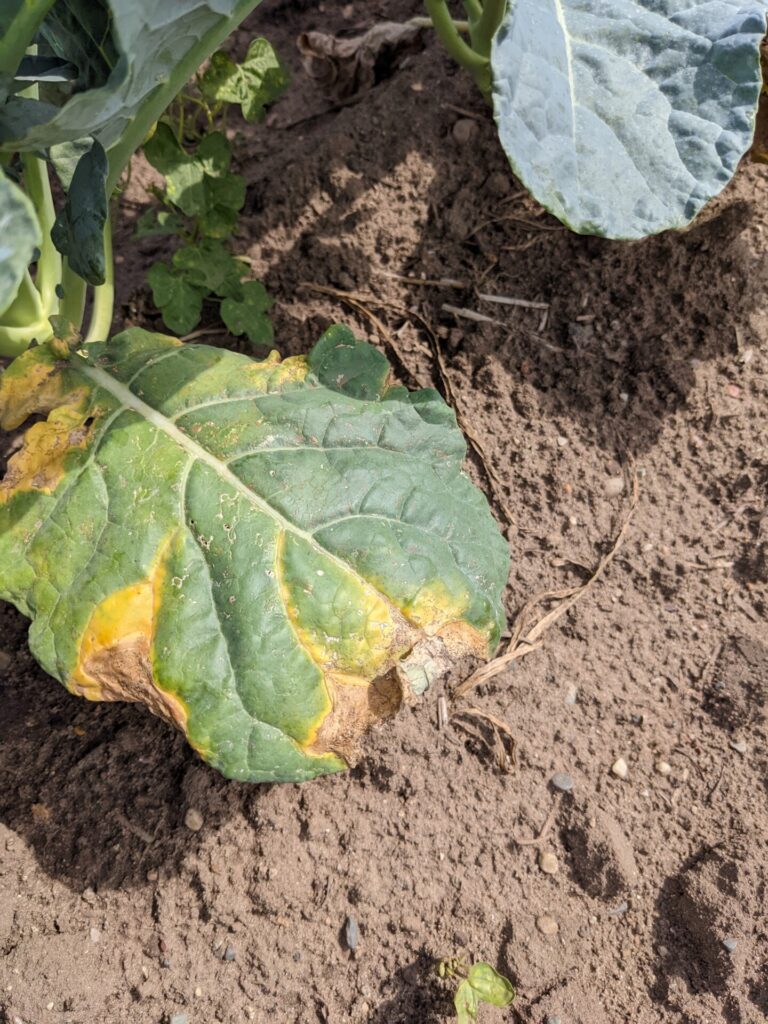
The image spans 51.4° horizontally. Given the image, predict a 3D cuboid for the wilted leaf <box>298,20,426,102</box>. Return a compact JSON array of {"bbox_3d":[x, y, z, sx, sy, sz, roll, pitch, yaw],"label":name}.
[{"bbox_3d":[-0.020,-0.413,0.730,0.113,0.042,0.055,-8,65,-4],"label":"wilted leaf"}]

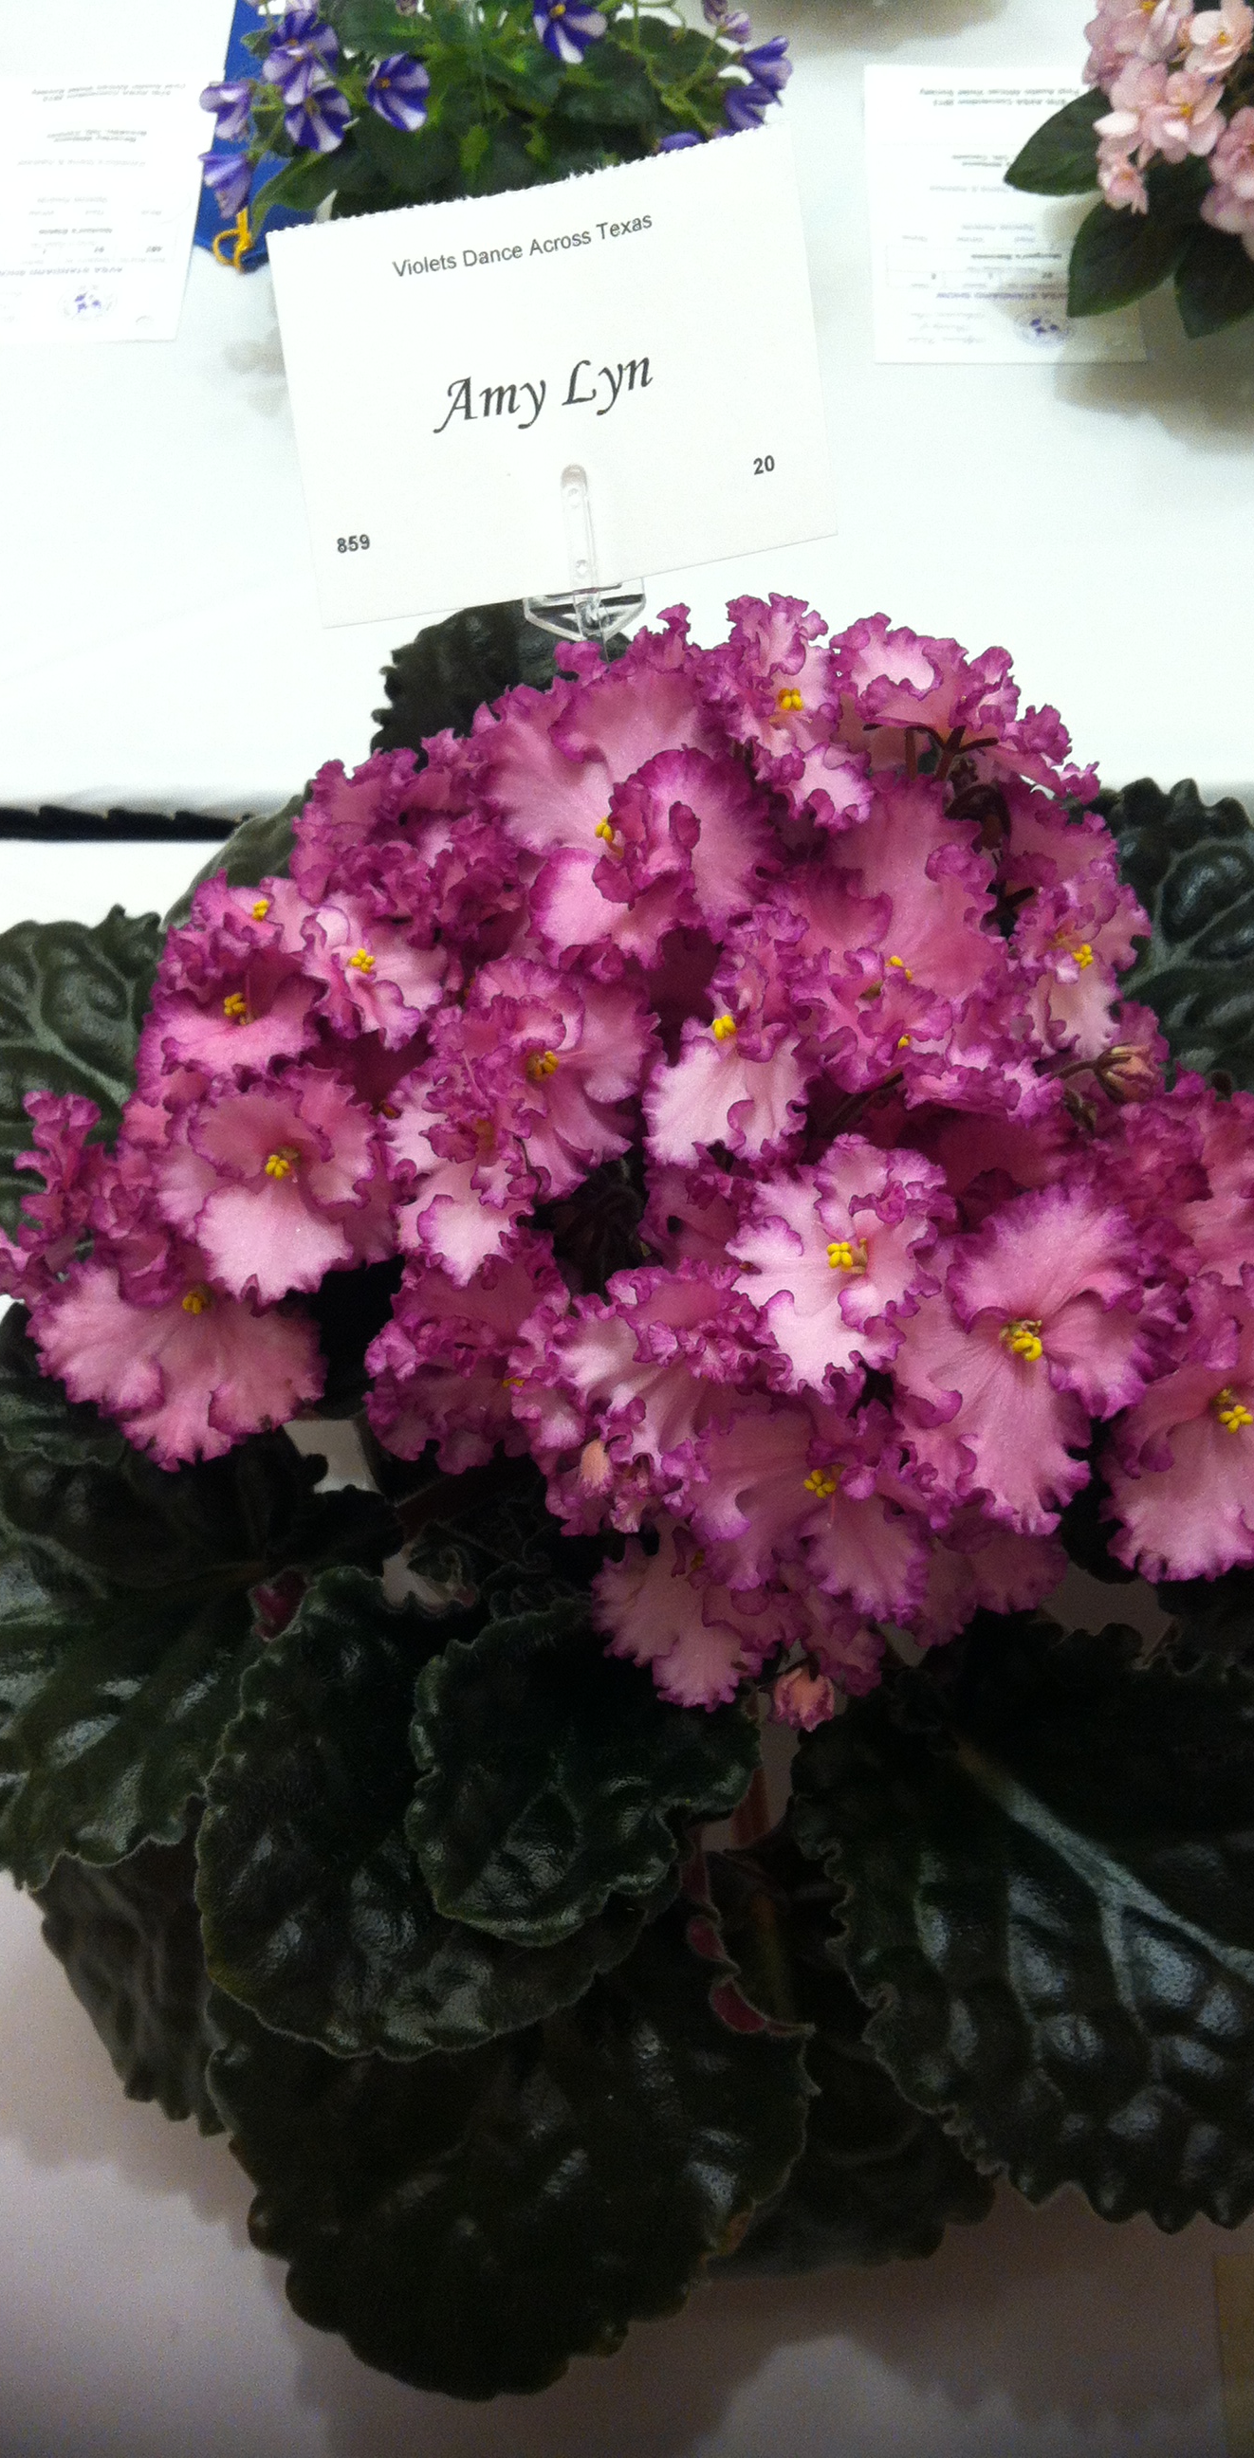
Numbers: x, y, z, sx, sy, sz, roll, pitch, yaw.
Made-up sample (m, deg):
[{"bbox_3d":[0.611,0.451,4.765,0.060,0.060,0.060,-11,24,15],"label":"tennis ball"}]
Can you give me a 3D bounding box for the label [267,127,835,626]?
[{"bbox_3d":[-0.015,-0.164,0.478,0.103,0.008,0.077,-7,90,10],"label":"label"}]

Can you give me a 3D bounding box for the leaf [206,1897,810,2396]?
[{"bbox_3d":[-0.021,0.140,0.393,0.097,0.030,0.081,15,82,4],"label":"leaf"}]

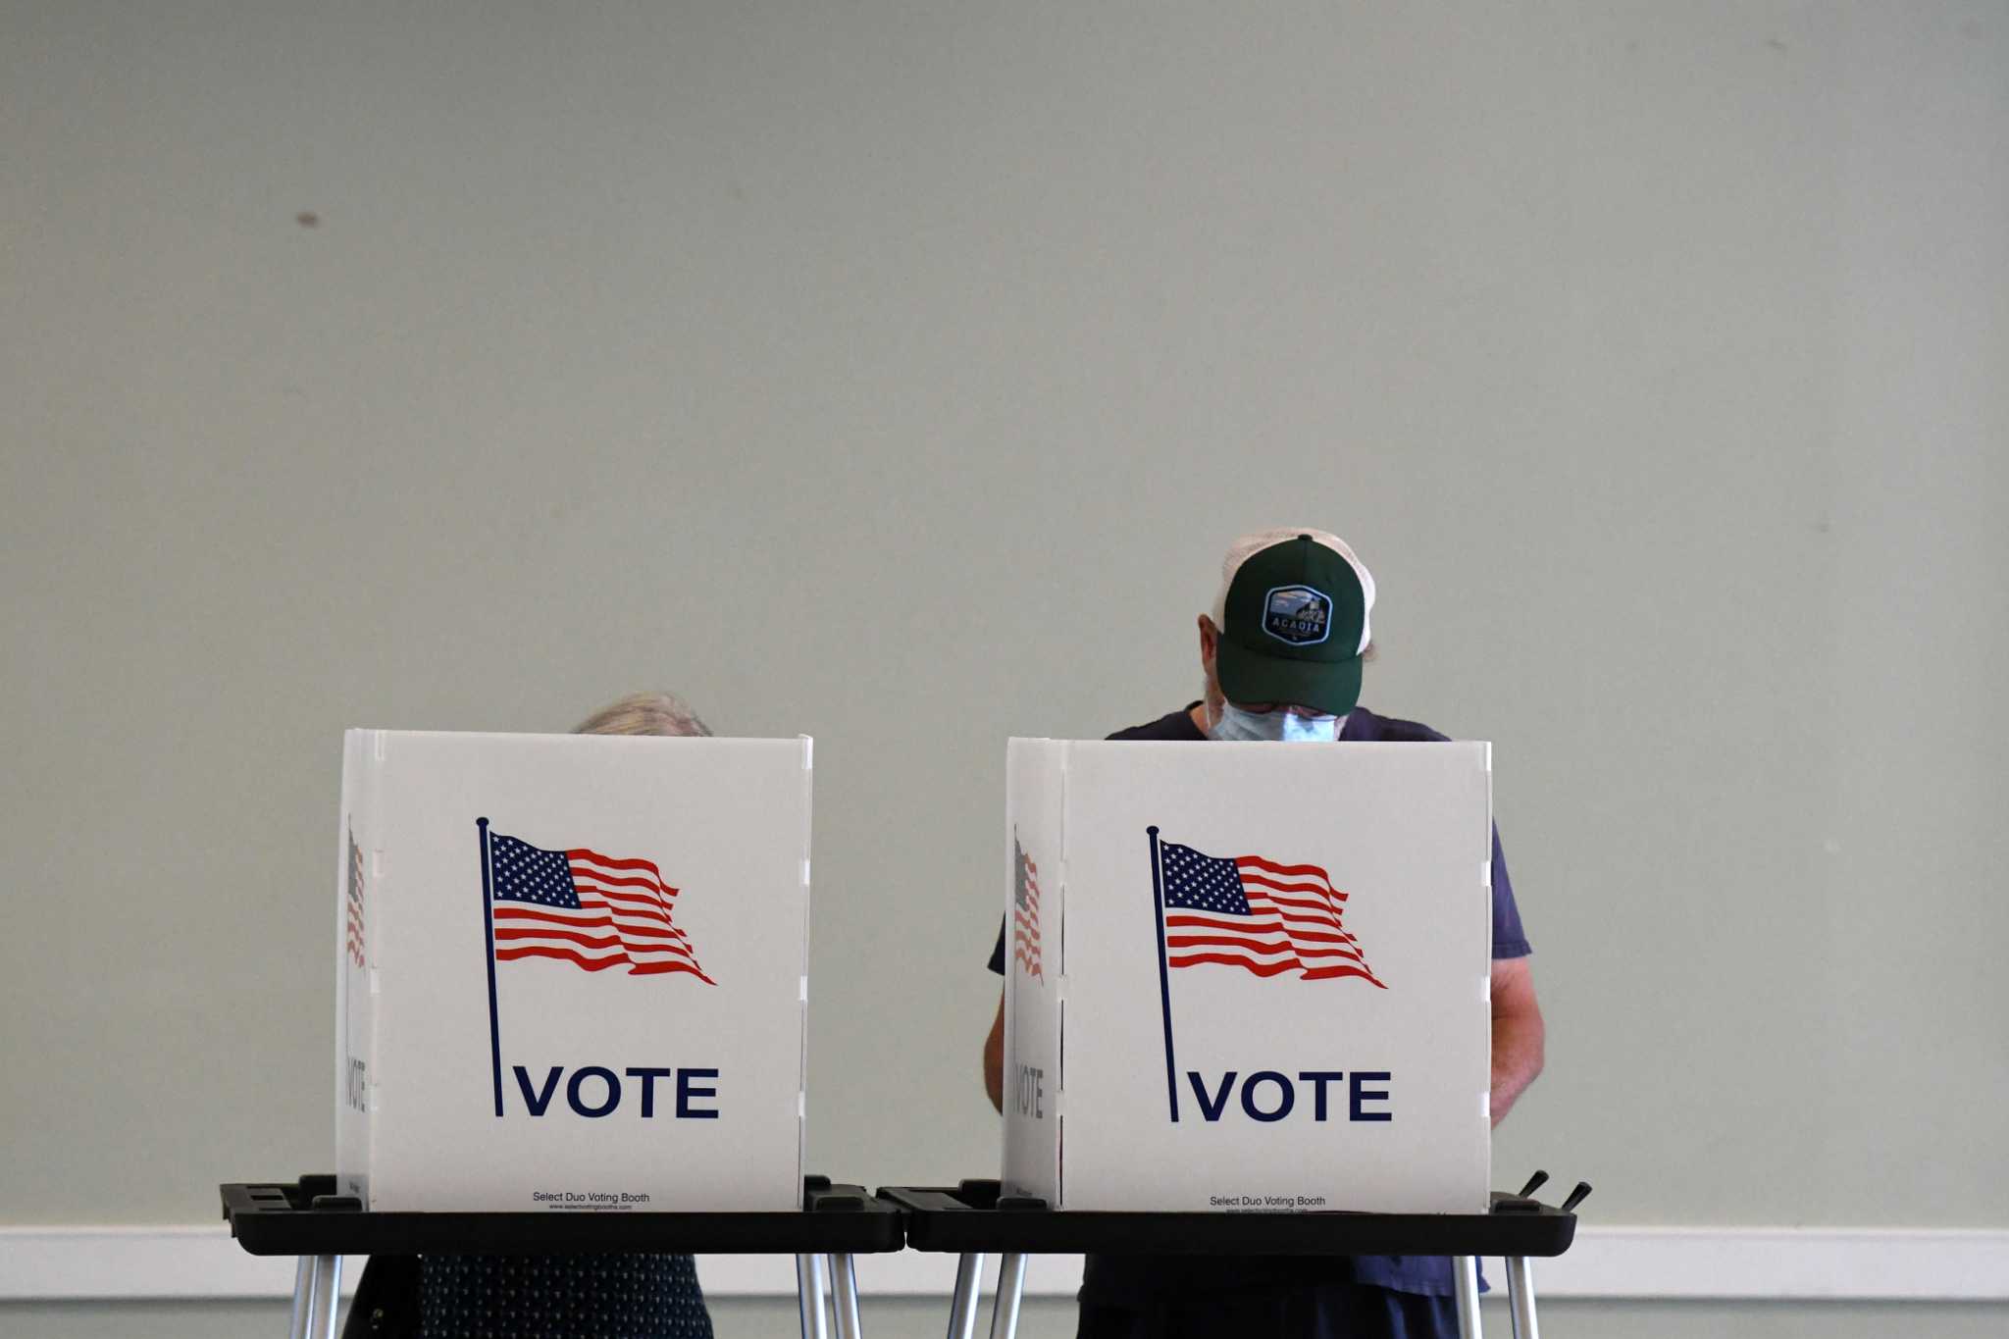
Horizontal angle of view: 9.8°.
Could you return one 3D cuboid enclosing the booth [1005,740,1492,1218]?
[{"bbox_3d":[0.282,0.354,13.540,0.490,0.550,0.430,0,0,-7],"label":"booth"}]

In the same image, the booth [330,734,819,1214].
[{"bbox_3d":[-0.495,0.346,13.430,0.490,0.550,0.430,1,0,-7],"label":"booth"}]

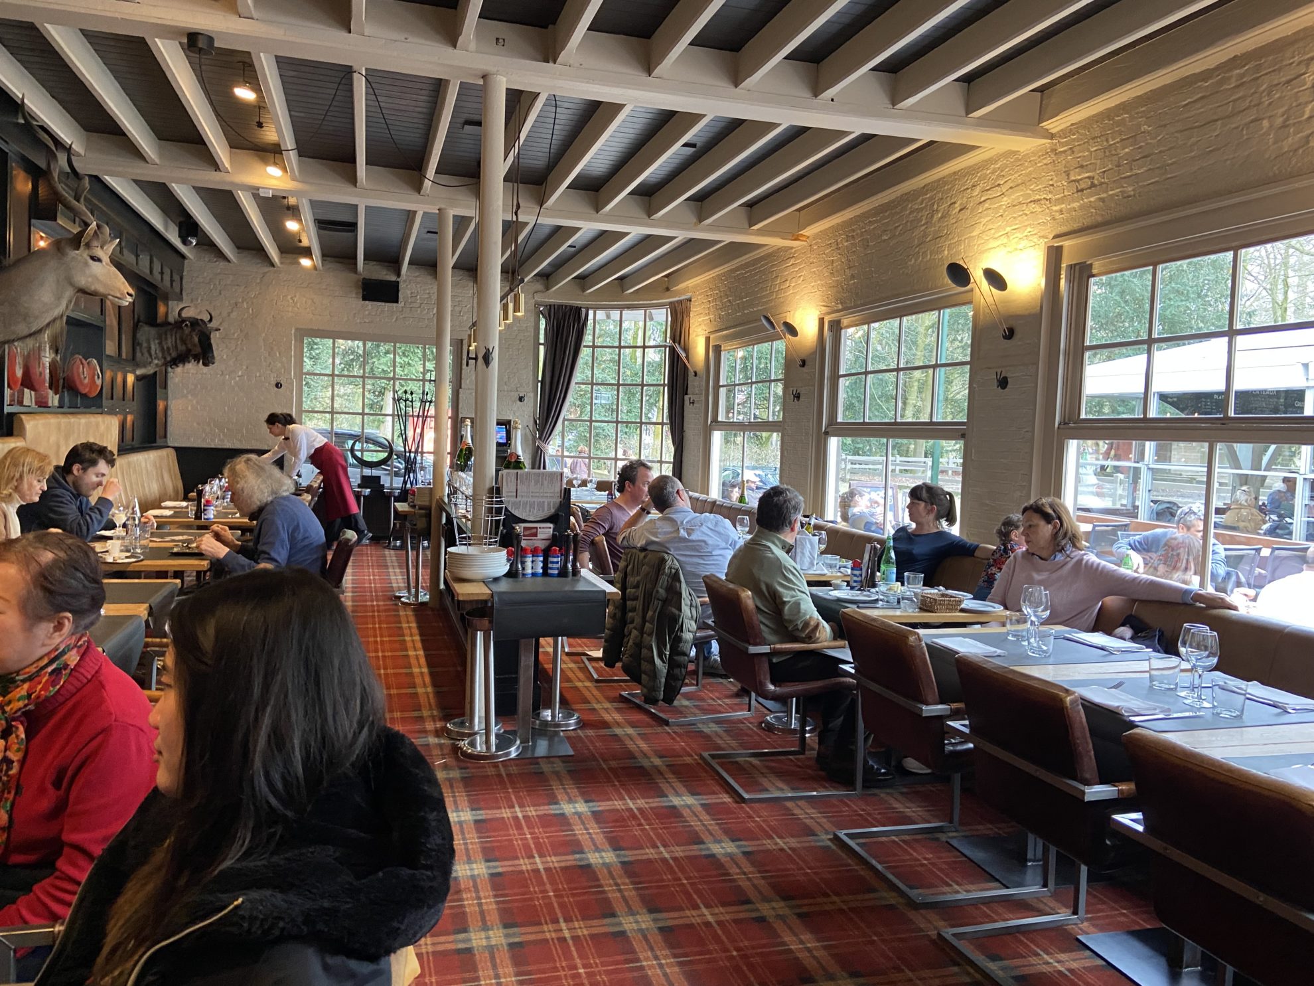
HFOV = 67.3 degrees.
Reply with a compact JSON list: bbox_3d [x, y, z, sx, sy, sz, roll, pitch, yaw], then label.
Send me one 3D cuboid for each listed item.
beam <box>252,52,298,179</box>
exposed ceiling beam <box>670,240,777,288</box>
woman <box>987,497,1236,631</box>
[{"bbox_3d":[-2.238,-2.259,5.859,0.060,0.177,2.736,1,4,-17],"label":"beam"},{"bbox_3d":[0.720,-2.482,10.554,0.080,0.170,3.700,1,4,-17],"label":"exposed ceiling beam"},{"bbox_3d":[1.847,0.661,4.231,0.720,1.250,1.080,0,4,-37],"label":"woman"}]

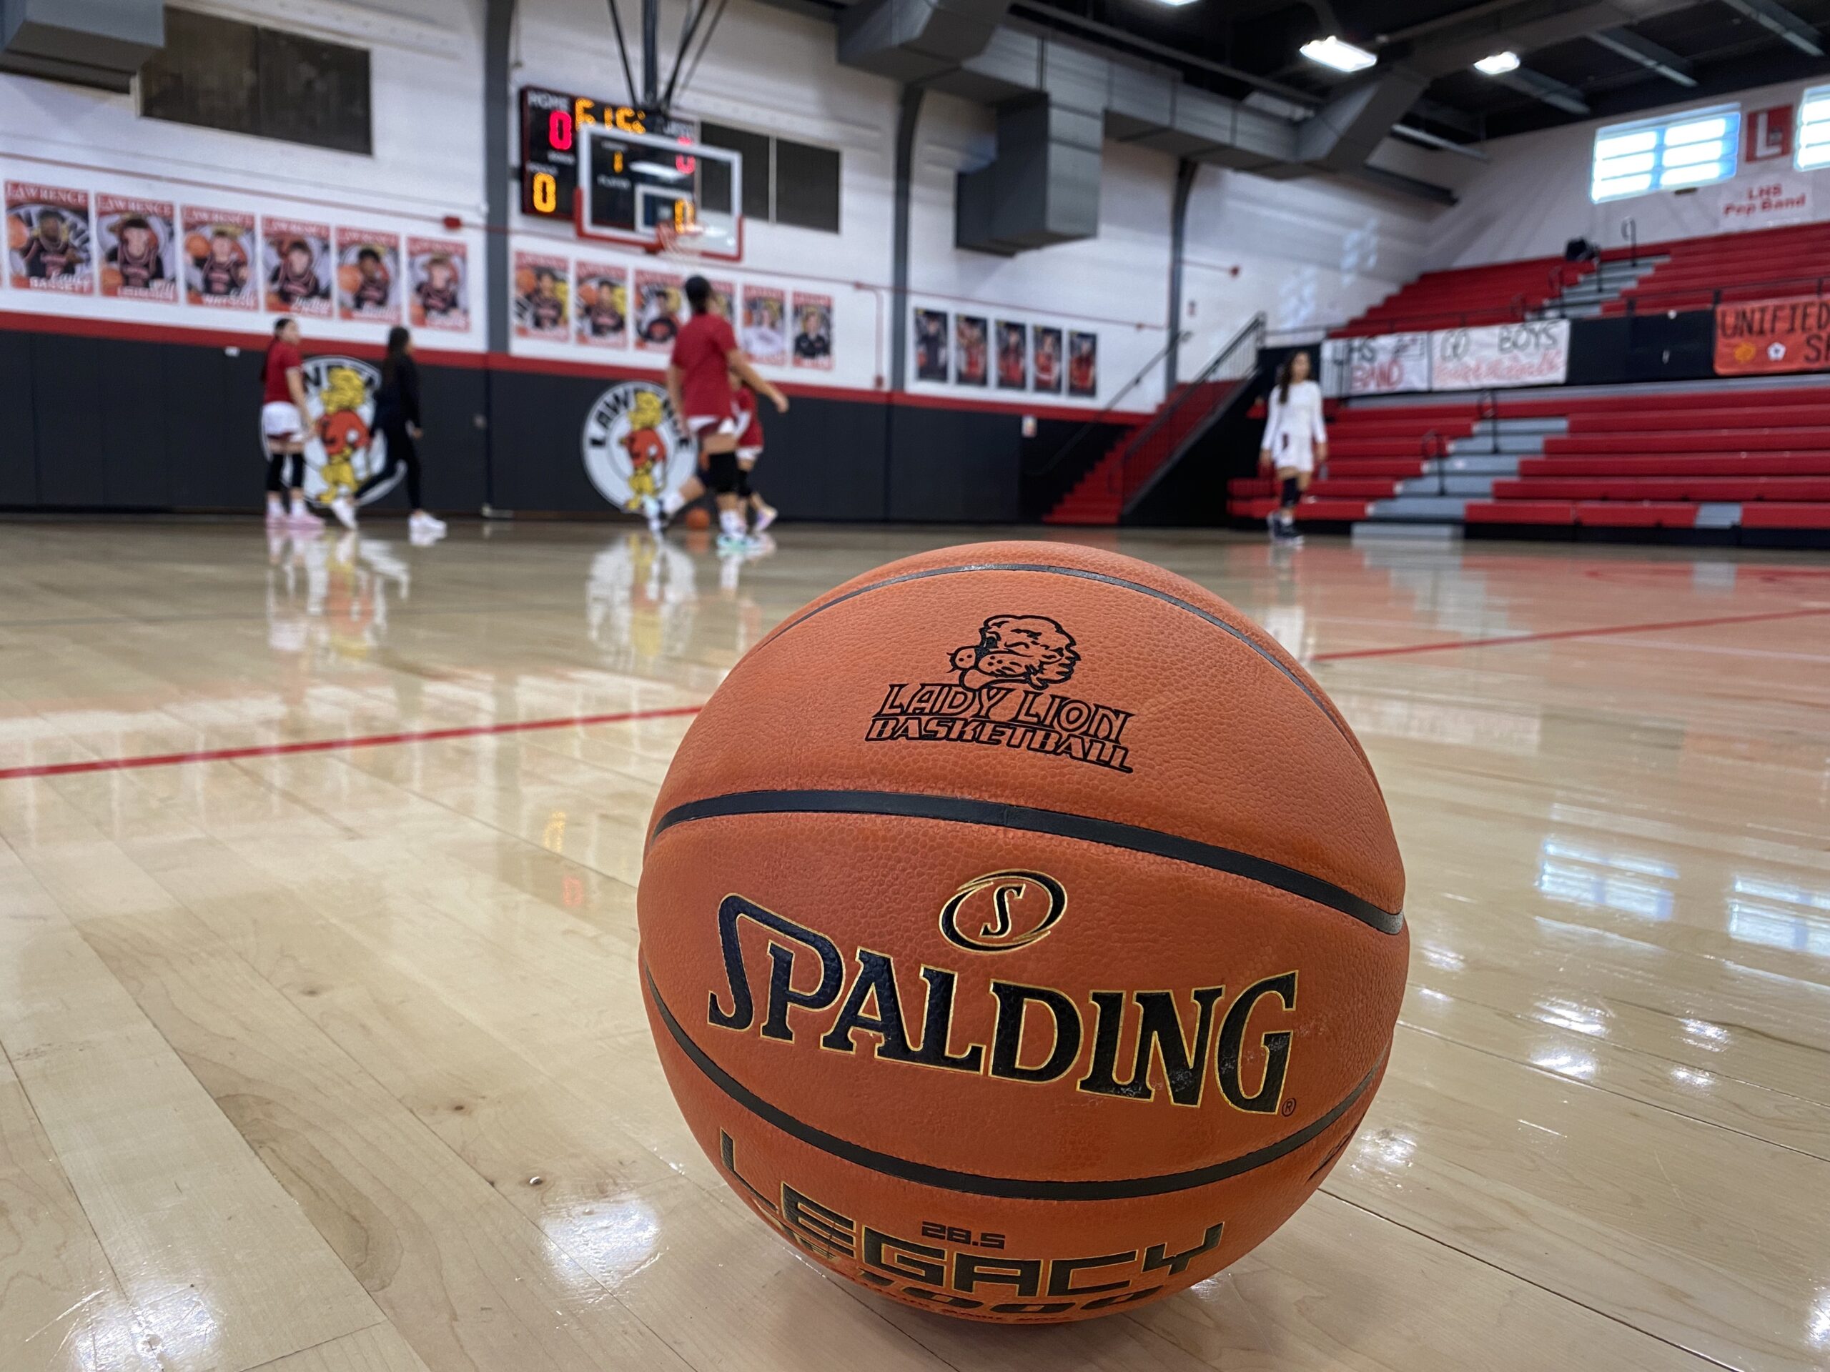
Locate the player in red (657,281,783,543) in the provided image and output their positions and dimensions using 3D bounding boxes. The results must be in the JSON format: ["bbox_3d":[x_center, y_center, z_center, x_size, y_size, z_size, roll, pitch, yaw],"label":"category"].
[{"bbox_3d":[-1.283,-1.807,9.104,0.600,1.700,0.720,8,10,43],"label":"player in red"}]

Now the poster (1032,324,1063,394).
[{"bbox_3d":[2.364,-5.759,24.326,0.681,1.133,0.025,-5,9,-39],"label":"poster"}]

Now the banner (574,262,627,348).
[{"bbox_3d":[-4.282,-5.213,18.856,0.754,1.089,0.025,-5,9,-39],"label":"banner"}]

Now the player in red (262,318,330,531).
[{"bbox_3d":[-5.078,-2.138,11.235,0.520,1.650,0.460,-2,8,-26],"label":"player in red"}]

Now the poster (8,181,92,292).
[{"bbox_3d":[-9.275,-4.790,14.748,0.754,1.089,0.025,-5,9,-39],"label":"poster"}]

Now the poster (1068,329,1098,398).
[{"bbox_3d":[2.914,-5.576,23.866,0.710,1.105,0.030,-5,9,-38],"label":"poster"}]

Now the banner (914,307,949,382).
[{"bbox_3d":[0.266,-5.383,21.761,0.710,1.102,0.030,-5,9,-38],"label":"banner"}]

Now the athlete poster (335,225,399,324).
[{"bbox_3d":[-6.688,-5.027,16.874,0.754,1.089,0.025,-5,9,-39],"label":"athlete poster"}]

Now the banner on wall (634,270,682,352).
[{"bbox_3d":[-3.599,-5.268,19.418,0.754,1.089,0.025,-5,9,-39],"label":"banner on wall"}]

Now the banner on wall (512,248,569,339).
[{"bbox_3d":[-4.944,-5.172,18.309,0.754,1.089,0.025,-5,9,-39],"label":"banner on wall"}]

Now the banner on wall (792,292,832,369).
[{"bbox_3d":[-1.518,-5.254,20.343,0.710,1.081,0.030,-5,9,-38],"label":"banner on wall"}]

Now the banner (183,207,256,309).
[{"bbox_3d":[-7.980,-4.909,15.812,0.754,1.089,0.025,-5,9,-39],"label":"banner"}]

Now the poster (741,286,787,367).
[{"bbox_3d":[-2.237,-5.383,20.538,0.754,1.089,0.025,-5,9,-39],"label":"poster"}]

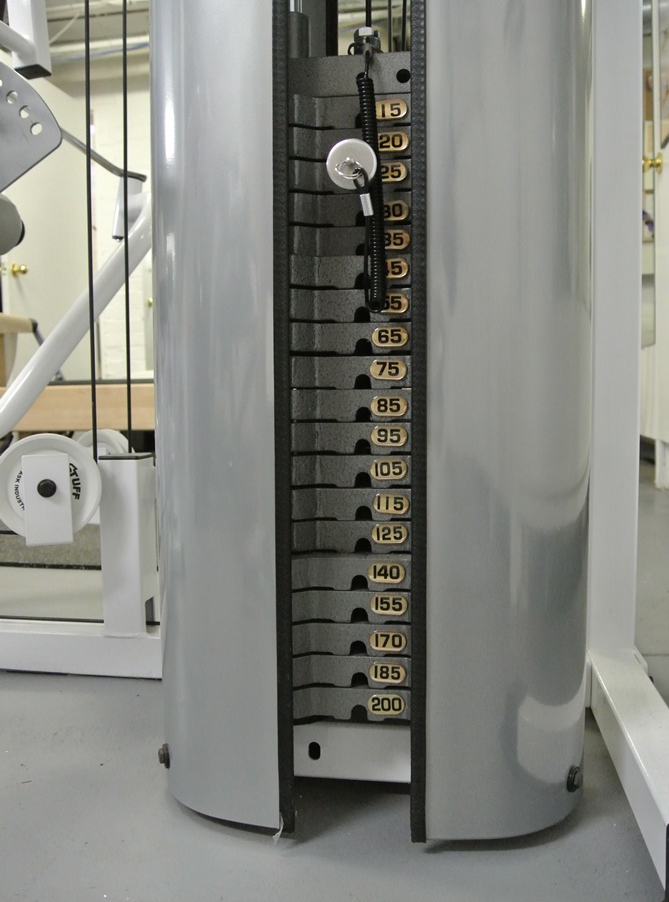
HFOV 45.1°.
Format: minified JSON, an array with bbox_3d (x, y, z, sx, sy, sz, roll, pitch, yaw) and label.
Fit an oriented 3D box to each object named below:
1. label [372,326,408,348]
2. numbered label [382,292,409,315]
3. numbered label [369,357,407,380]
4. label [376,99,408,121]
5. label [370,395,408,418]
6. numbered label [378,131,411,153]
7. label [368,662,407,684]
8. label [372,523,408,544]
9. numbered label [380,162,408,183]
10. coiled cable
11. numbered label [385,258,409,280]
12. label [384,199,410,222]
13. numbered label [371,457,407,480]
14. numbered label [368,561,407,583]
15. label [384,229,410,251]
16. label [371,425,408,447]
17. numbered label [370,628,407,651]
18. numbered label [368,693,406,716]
[{"bbox_3d":[0.045,-0.092,0.652,0.030,0.017,0.003,0,4,7],"label":"label"},{"bbox_3d":[0.045,-0.119,0.651,0.030,0.017,0.003,0,4,7],"label":"numbered label"},{"bbox_3d":[0.046,-0.069,0.689,0.032,0.017,0.003,0,2,5],"label":"numbered label"},{"bbox_3d":[0.045,-0.279,0.660,0.030,0.017,0.003,0,4,7],"label":"label"},{"bbox_3d":[0.047,-0.038,0.690,0.032,0.017,0.003,0,2,5],"label":"label"},{"bbox_3d":[0.048,-0.261,0.680,0.032,0.017,0.003,0,2,5],"label":"numbered label"},{"bbox_3d":[0.047,0.193,0.700,0.032,0.017,0.003,0,2,5],"label":"label"},{"bbox_3d":[0.048,0.072,0.695,0.032,0.017,0.003,0,2,5],"label":"label"},{"bbox_3d":[0.046,-0.229,0.663,0.030,0.017,0.003,0,4,7],"label":"numbered label"},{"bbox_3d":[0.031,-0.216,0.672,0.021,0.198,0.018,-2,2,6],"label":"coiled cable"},{"bbox_3d":[0.045,-0.147,0.649,0.030,0.017,0.003,0,4,7],"label":"numbered label"},{"bbox_3d":[0.048,-0.203,0.683,0.032,0.017,0.003,0,2,5],"label":"label"},{"bbox_3d":[0.047,0.016,0.692,0.032,0.017,0.003,0,2,5],"label":"numbered label"},{"bbox_3d":[0.042,0.098,0.645,0.030,0.017,0.003,0,4,7],"label":"numbered label"},{"bbox_3d":[0.049,-0.179,0.684,0.032,0.017,0.003,0,2,5],"label":"label"},{"bbox_3d":[0.045,-0.012,0.658,0.030,0.017,0.003,0,4,7],"label":"label"},{"bbox_3d":[0.044,0.153,0.648,0.030,0.017,0.003,0,4,7],"label":"numbered label"},{"bbox_3d":[0.042,0.205,0.652,0.030,0.017,0.003,0,4,7],"label":"numbered label"}]

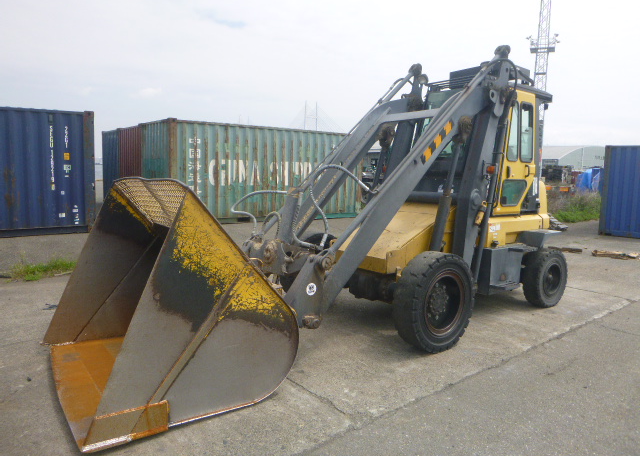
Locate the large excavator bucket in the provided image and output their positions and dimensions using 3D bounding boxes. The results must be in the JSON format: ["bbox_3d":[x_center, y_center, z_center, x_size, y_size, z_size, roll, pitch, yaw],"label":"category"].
[{"bbox_3d":[-1.238,0.359,3.565,1.480,1.470,1.800,-4,9,-35],"label":"large excavator bucket"}]

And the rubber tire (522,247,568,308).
[{"bbox_3d":[2.722,0.601,5.577,0.696,0.696,0.195,-4,9,-36],"label":"rubber tire"}]

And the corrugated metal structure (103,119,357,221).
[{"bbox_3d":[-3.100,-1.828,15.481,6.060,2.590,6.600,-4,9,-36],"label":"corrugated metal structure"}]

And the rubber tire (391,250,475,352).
[{"bbox_3d":[1.036,0.655,4.111,0.869,0.869,0.209,-4,9,-38],"label":"rubber tire"}]

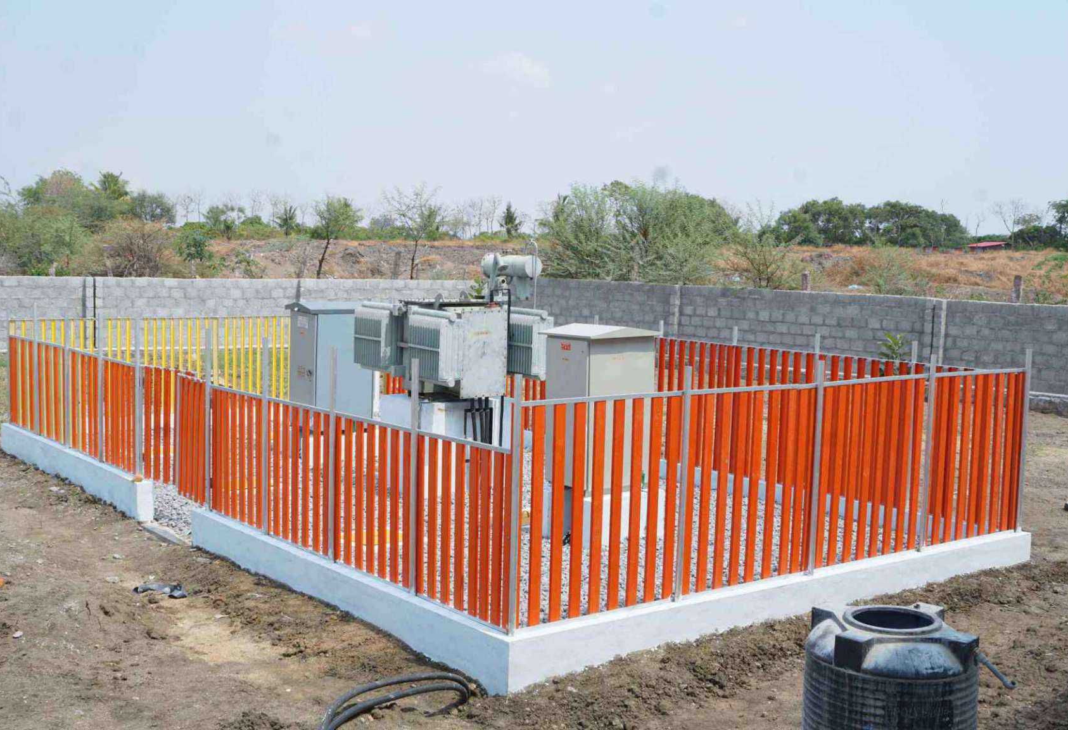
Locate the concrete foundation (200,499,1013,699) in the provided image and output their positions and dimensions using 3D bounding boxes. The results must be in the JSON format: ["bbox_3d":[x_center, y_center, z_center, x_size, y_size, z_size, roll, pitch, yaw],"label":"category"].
[{"bbox_3d":[0.629,1.480,9.993,5.380,0.325,4.268,-3,7,-37],"label":"concrete foundation"}]

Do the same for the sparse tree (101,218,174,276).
[{"bbox_3d":[-13.400,-3.781,40.000,2.453,2.367,2.453,1,6,0],"label":"sparse tree"}]

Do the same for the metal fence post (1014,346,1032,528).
[{"bbox_3d":[4.109,0.630,9.935,0.045,1.550,0.045,-3,7,-38],"label":"metal fence post"}]

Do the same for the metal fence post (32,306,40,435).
[{"bbox_3d":[-5.748,0.047,13.654,0.045,1.498,0.045,-3,7,-38],"label":"metal fence post"}]

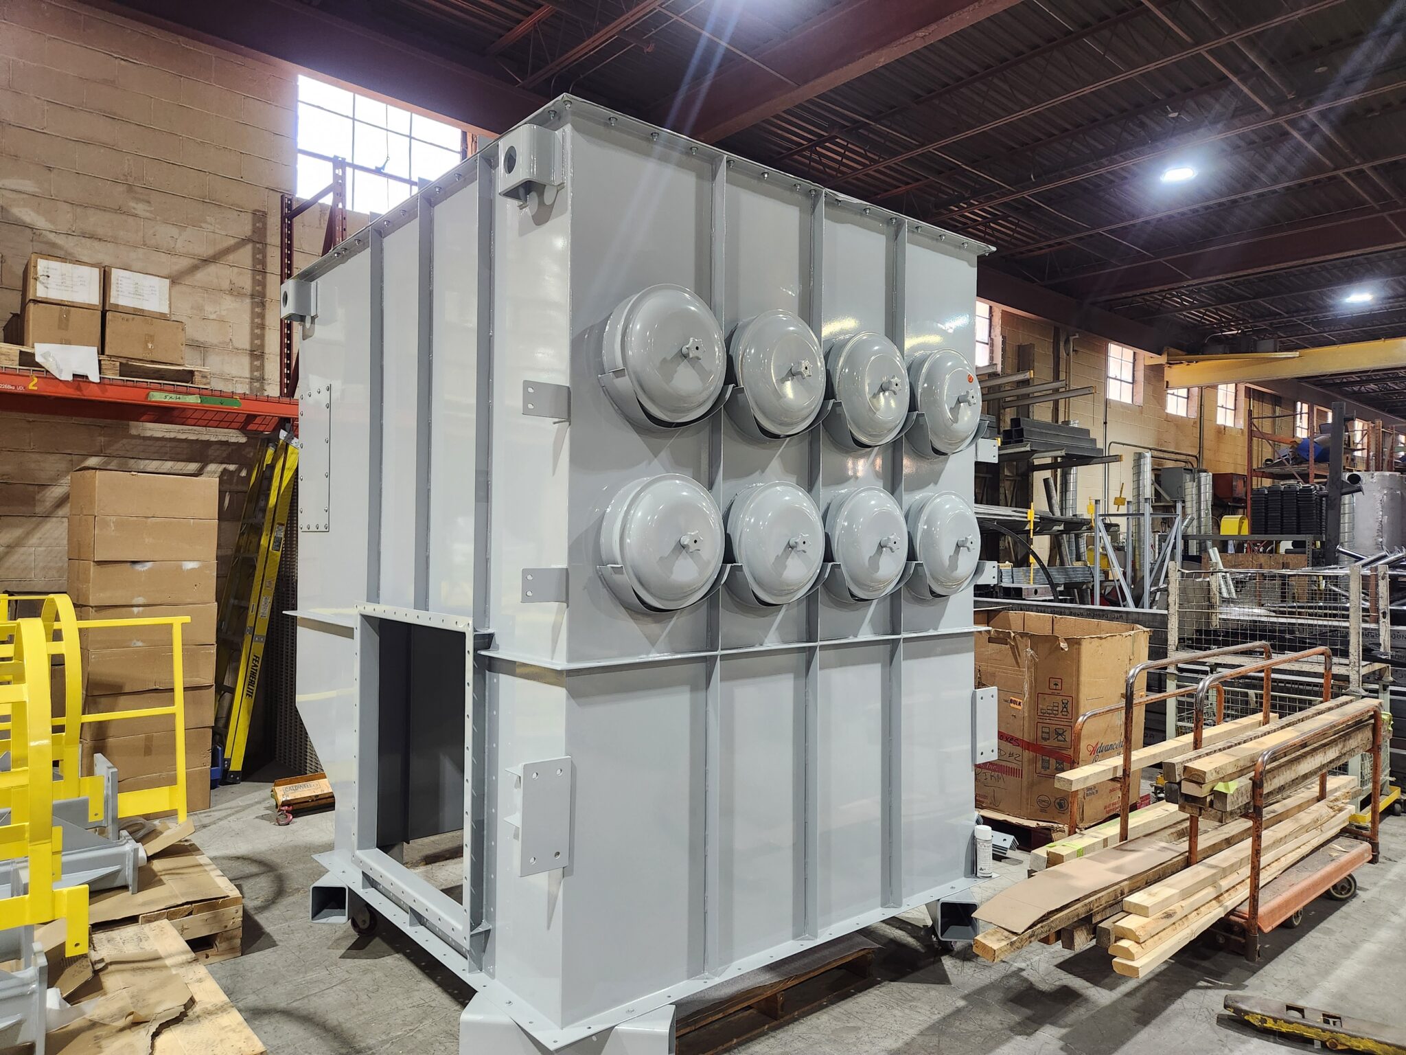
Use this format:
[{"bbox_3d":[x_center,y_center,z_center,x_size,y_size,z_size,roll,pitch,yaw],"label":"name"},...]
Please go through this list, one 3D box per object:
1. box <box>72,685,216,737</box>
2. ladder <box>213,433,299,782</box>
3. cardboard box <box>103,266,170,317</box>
[{"bbox_3d":[-3.316,1.060,5.543,0.638,0.248,0.485,1,-1,-43],"label":"box"},{"bbox_3d":[-3.170,0.515,6.630,0.170,2.420,0.600,13,-9,-39],"label":"ladder"},{"bbox_3d":[-3.364,-1.331,5.520,0.310,0.238,0.410,1,-1,-42],"label":"cardboard box"}]

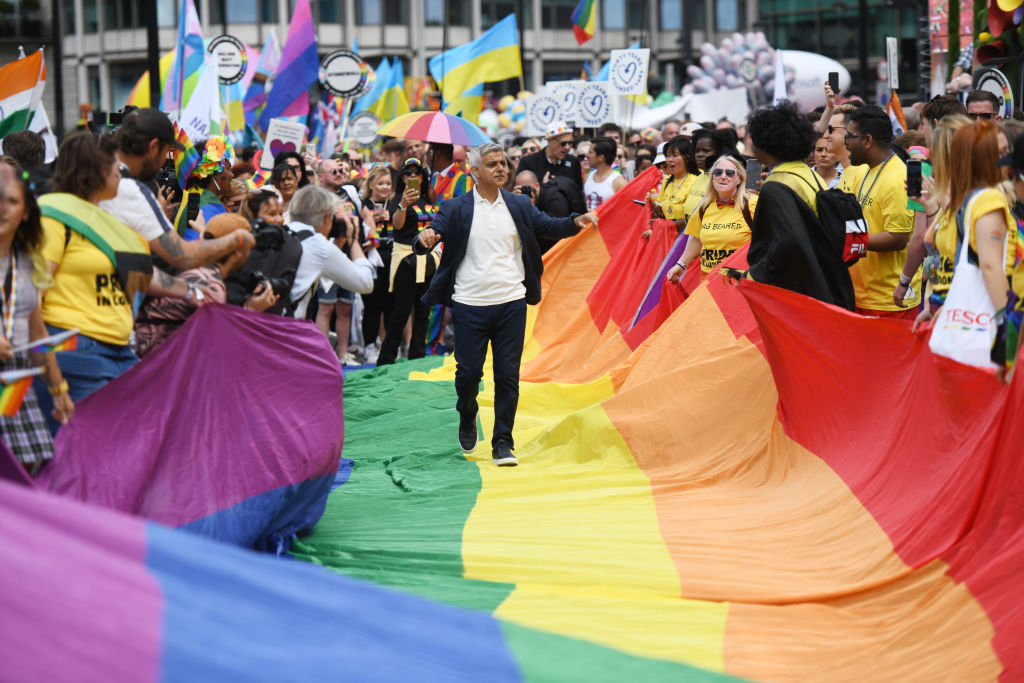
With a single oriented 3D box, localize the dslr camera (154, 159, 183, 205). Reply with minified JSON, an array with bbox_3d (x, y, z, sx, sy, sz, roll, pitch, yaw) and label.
[{"bbox_3d":[-1.467,-0.679,16.400,0.170,0.170,0.150,-1,3,-15],"label":"dslr camera"}]

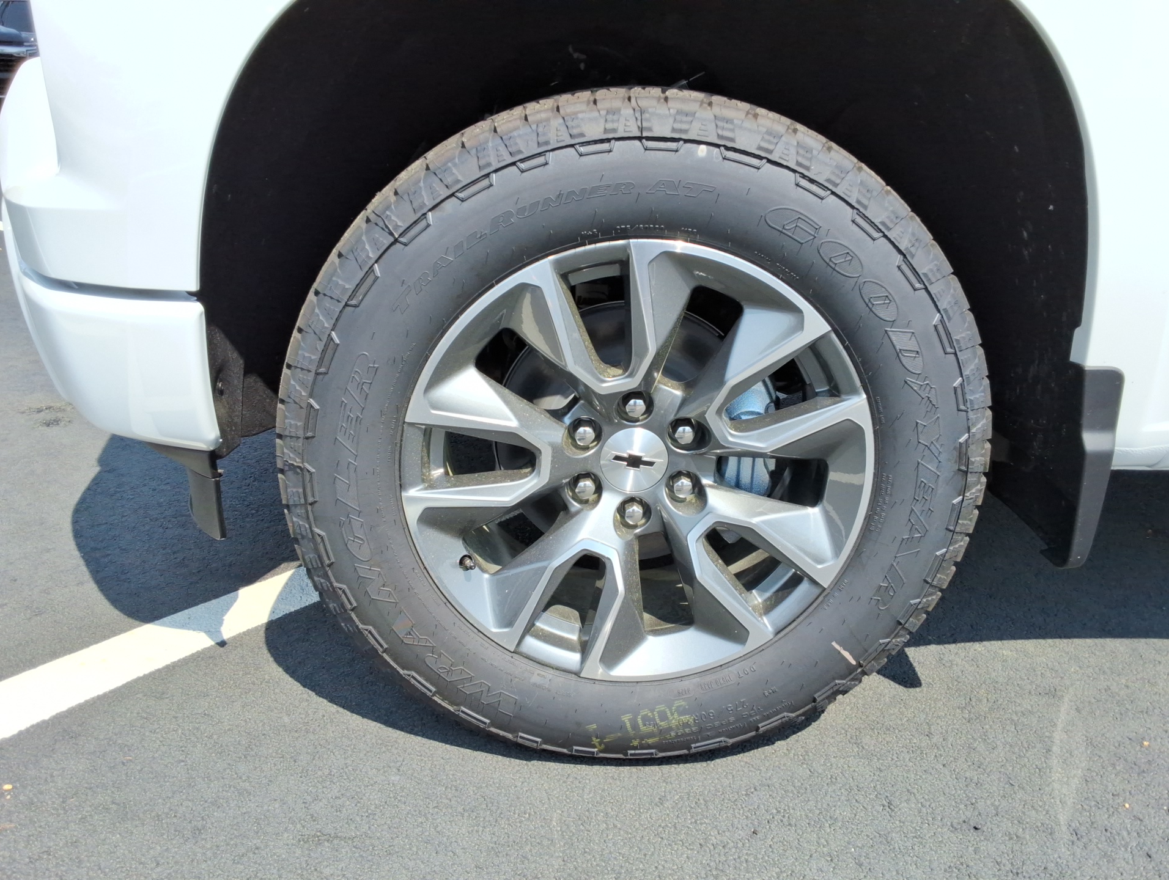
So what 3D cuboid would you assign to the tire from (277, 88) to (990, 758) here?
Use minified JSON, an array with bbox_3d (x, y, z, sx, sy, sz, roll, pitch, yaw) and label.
[{"bbox_3d":[0.058,0.000,1.189,0.836,0.828,0.278,0,20,-2],"label":"tire"}]

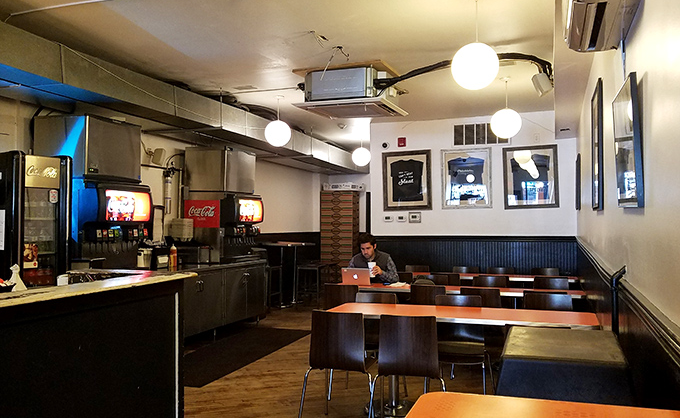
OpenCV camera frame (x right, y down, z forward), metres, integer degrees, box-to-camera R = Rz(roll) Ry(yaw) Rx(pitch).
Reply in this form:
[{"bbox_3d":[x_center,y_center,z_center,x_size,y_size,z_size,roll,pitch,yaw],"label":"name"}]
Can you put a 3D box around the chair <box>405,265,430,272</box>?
[{"bbox_3d":[1.074,1.270,7.343,0.480,0.835,0.520,-1,-3,23],"label":"chair"}]

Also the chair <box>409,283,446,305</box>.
[{"bbox_3d":[0.905,1.131,4.920,0.510,0.820,0.500,-1,-2,23],"label":"chair"}]

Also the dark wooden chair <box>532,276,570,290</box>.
[{"bbox_3d":[2.085,1.122,5.018,0.510,0.820,0.500,-1,-2,23],"label":"dark wooden chair"}]

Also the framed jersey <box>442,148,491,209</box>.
[{"bbox_3d":[1.846,-0.445,7.459,0.710,0.875,0.035,-1,-2,23],"label":"framed jersey"}]

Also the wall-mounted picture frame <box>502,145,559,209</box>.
[{"bbox_3d":[2.583,-0.434,6.945,0.700,0.845,0.040,-1,-2,24],"label":"wall-mounted picture frame"}]

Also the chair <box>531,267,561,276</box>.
[{"bbox_3d":[2.686,1.233,6.661,0.480,0.835,0.520,-1,-3,23],"label":"chair"}]

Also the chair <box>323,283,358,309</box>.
[{"bbox_3d":[0.110,1.163,5.165,0.520,0.840,0.500,-1,-2,26],"label":"chair"}]

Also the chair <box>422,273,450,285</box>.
[{"bbox_3d":[0.965,1.147,5.484,0.510,0.820,0.500,-1,-2,23],"label":"chair"}]

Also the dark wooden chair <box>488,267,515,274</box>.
[{"bbox_3d":[2.008,1.163,6.391,0.510,0.820,0.500,-1,-2,23],"label":"dark wooden chair"}]

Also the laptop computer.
[{"bbox_3d":[0.191,0.738,5.591,0.315,0.195,0.280,-1,-2,17],"label":"laptop computer"}]

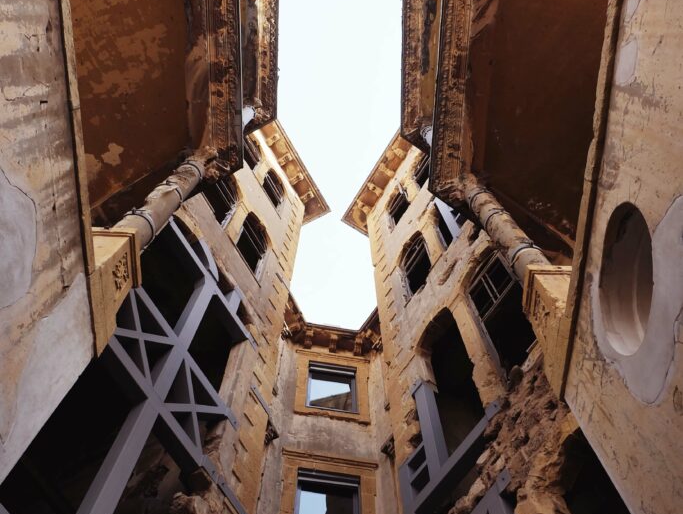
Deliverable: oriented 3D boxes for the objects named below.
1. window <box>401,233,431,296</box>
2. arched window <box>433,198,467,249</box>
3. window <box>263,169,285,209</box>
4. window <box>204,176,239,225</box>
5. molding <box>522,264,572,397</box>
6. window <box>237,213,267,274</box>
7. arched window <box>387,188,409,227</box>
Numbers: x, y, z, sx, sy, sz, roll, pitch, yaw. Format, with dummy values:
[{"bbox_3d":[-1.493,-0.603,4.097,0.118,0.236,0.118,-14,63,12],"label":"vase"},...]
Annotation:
[{"bbox_3d":[1.672,0.135,14.924,0.250,2.760,0.860,30,-73,-10],"label":"window"},{"bbox_3d":[2.375,-0.927,14.504,0.250,3.000,0.860,30,-73,-10],"label":"arched window"},{"bbox_3d":[-1.964,-1.906,19.305,0.250,2.490,0.849,-27,-73,9],"label":"window"},{"bbox_3d":[-2.551,-1.333,14.470,0.250,2.953,0.830,-27,-73,9],"label":"window"},{"bbox_3d":[1.307,0.388,3.866,0.355,0.947,0.426,1,-70,0],"label":"molding"},{"bbox_3d":[-1.964,-0.280,14.752,0.250,2.586,0.830,-27,-73,9],"label":"window"},{"bbox_3d":[1.666,-1.456,19.453,0.250,2.760,0.860,30,-73,-10],"label":"arched window"}]

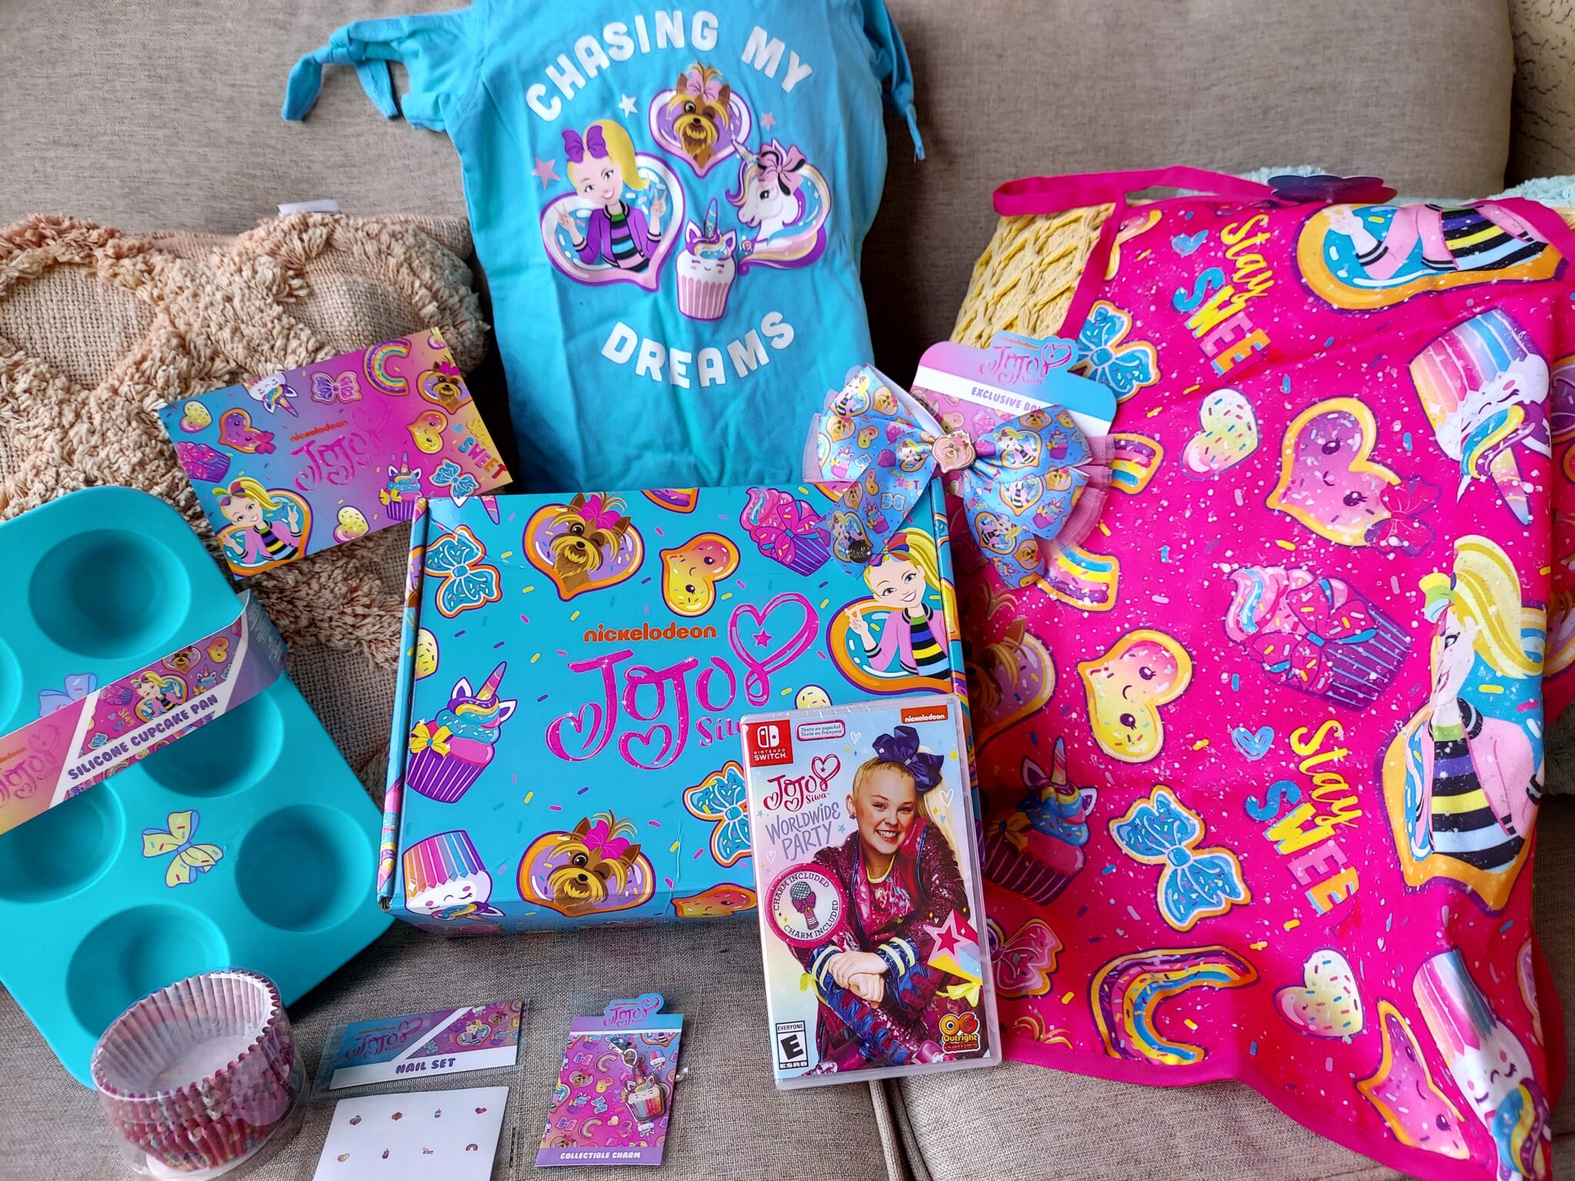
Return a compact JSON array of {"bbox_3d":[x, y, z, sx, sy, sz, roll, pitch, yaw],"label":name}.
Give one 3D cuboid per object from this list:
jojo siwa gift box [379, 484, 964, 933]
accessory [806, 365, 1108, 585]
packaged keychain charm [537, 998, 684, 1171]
[{"bbox_3d":[-0.054,0.063,0.628,0.293,0.094,0.220,-2,65,-3],"label":"jojo siwa gift box"},{"bbox_3d":[0.092,-0.062,0.622,0.162,0.112,0.045,12,-15,3],"label":"accessory"},{"bbox_3d":[-0.079,0.223,0.526,0.054,0.006,0.097,-1,25,2],"label":"packaged keychain charm"}]

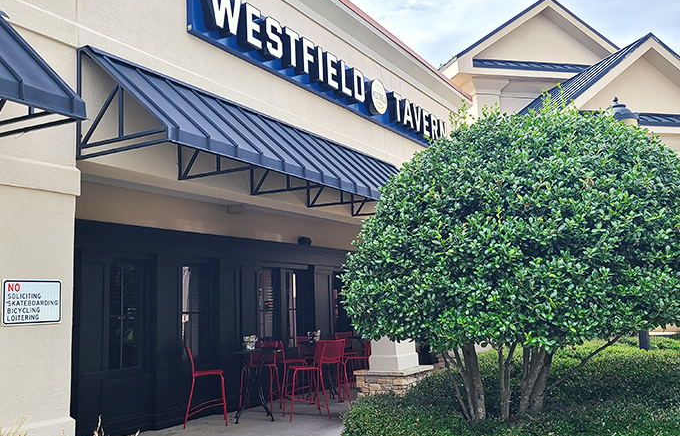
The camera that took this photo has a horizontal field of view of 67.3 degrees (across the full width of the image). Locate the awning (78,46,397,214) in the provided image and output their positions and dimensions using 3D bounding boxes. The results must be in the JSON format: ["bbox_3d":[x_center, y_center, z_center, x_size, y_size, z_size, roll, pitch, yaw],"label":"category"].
[{"bbox_3d":[-0.155,-0.670,5.591,1.180,0.887,4.780,-6,-11,37],"label":"awning"}]

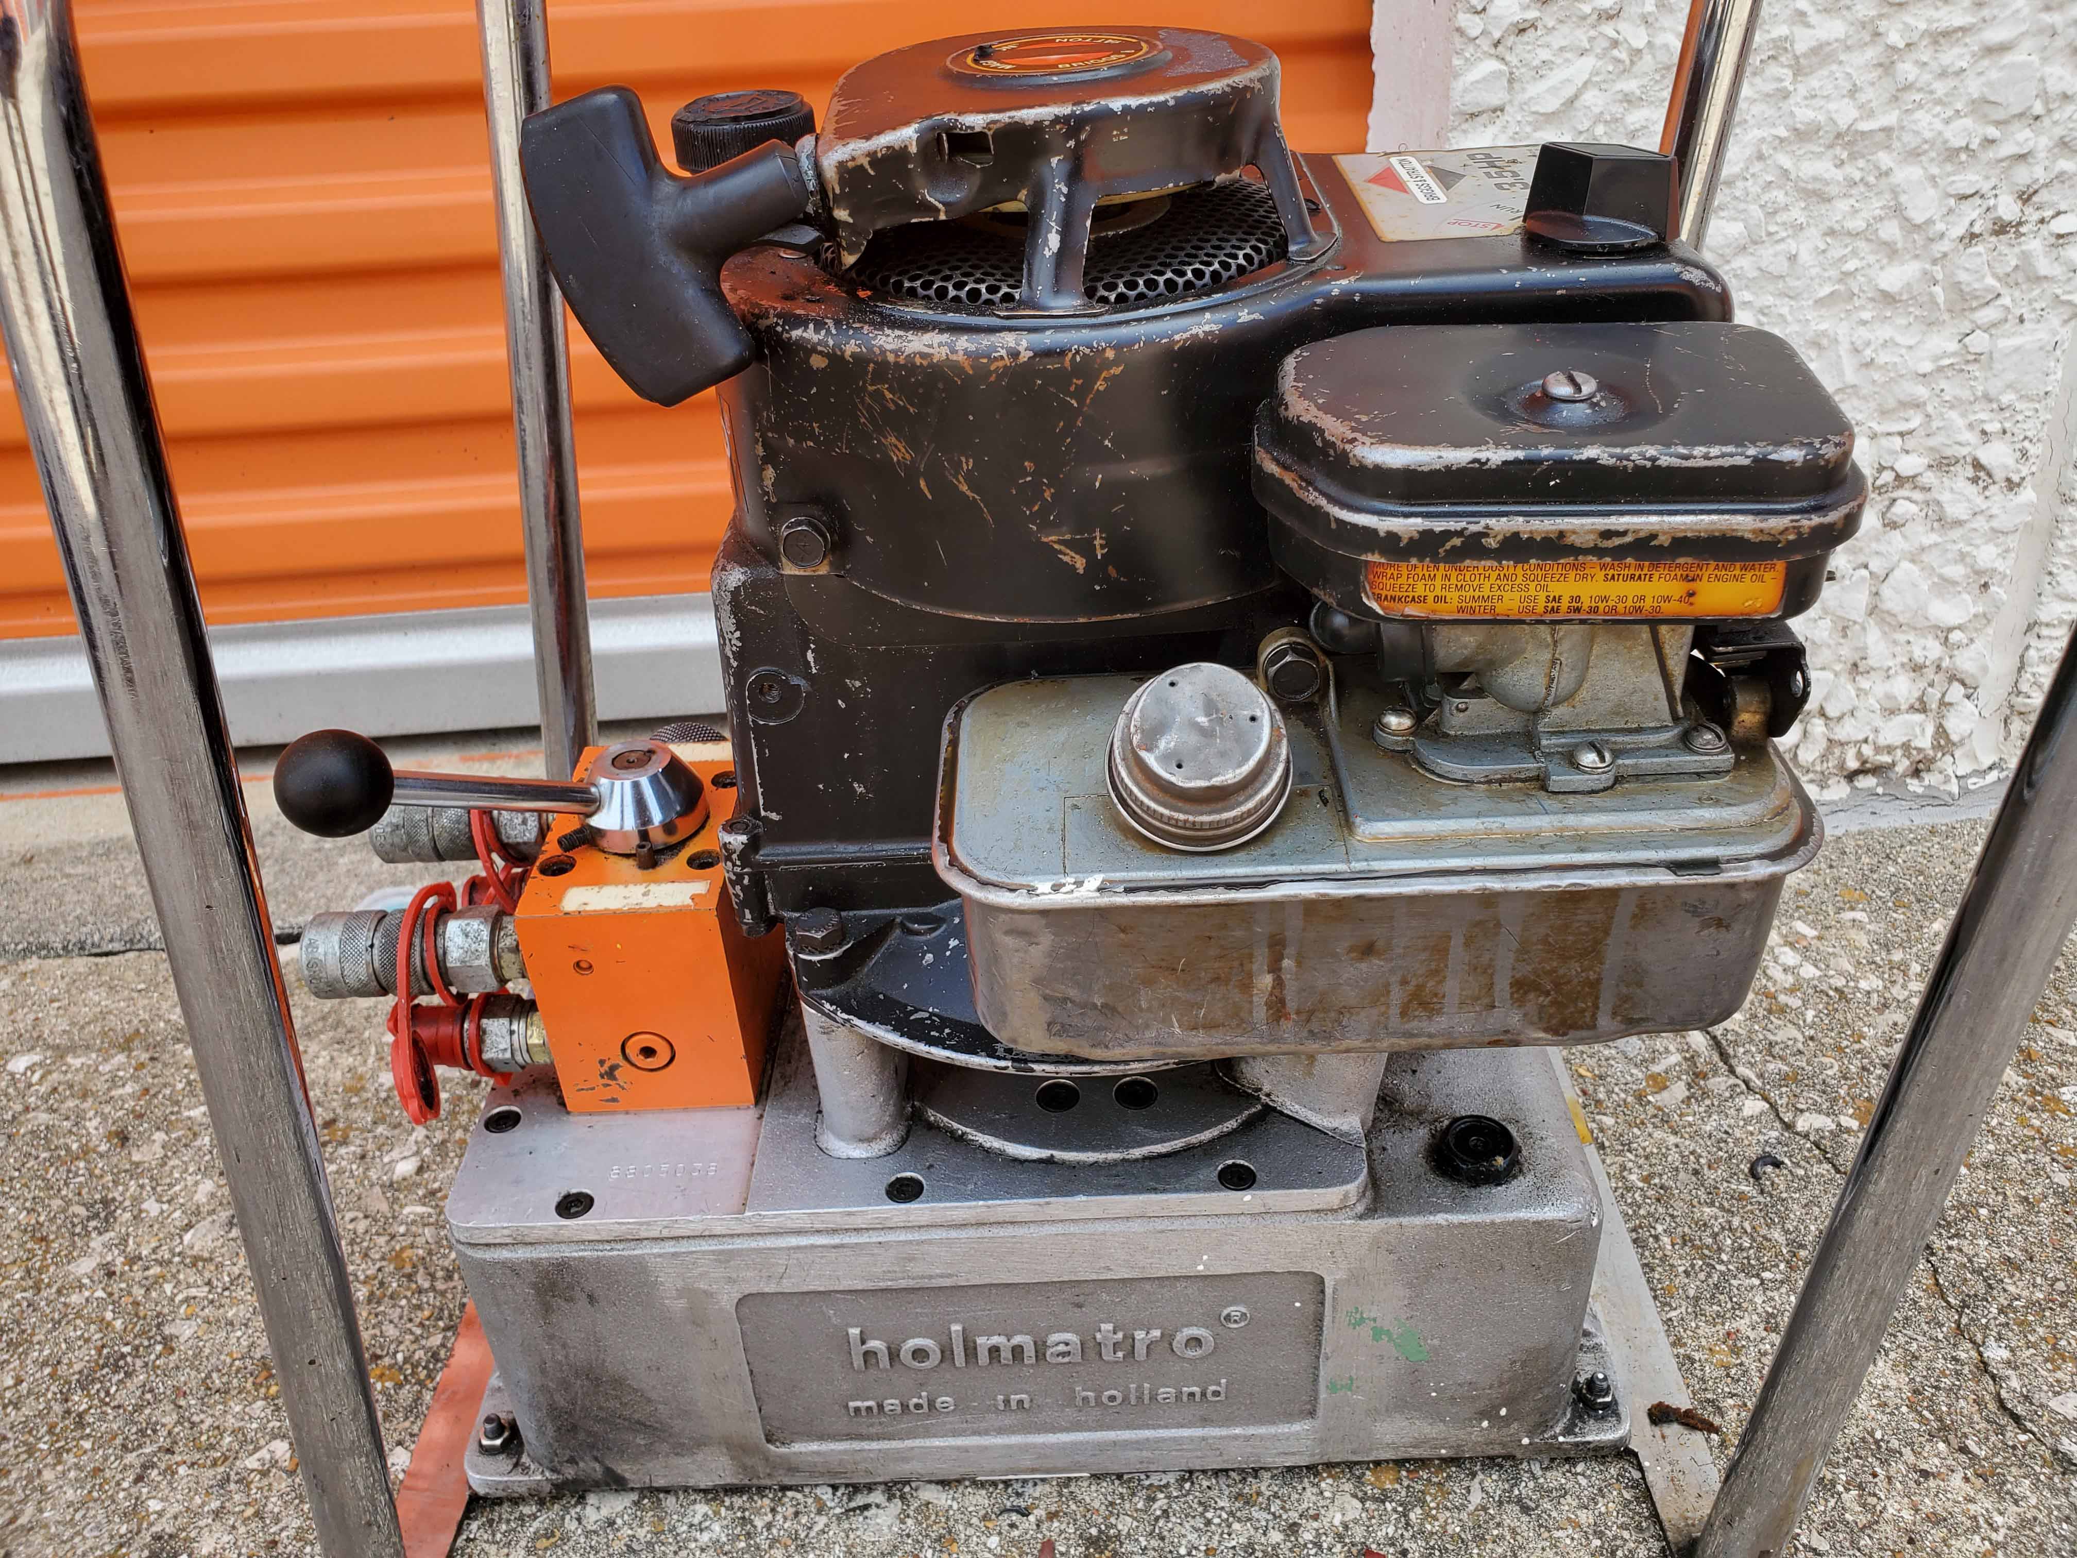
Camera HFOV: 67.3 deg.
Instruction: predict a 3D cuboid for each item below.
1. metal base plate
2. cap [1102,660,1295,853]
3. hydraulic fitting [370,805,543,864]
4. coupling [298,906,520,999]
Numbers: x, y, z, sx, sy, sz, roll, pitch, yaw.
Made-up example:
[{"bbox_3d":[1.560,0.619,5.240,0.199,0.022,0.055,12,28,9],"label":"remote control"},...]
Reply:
[{"bbox_3d":[-0.001,0.143,0.623,0.440,0.155,0.197,-3,34,1],"label":"metal base plate"},{"bbox_3d":[0.040,-0.008,0.385,0.046,0.024,0.046,-2,63,5],"label":"cap"},{"bbox_3d":[-0.206,0.016,0.578,0.083,0.029,0.029,-3,34,1],"label":"hydraulic fitting"},{"bbox_3d":[-0.204,0.057,0.518,0.080,0.029,0.029,-3,34,1],"label":"coupling"}]

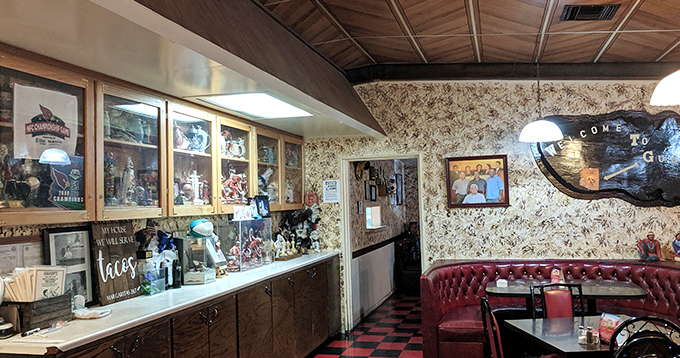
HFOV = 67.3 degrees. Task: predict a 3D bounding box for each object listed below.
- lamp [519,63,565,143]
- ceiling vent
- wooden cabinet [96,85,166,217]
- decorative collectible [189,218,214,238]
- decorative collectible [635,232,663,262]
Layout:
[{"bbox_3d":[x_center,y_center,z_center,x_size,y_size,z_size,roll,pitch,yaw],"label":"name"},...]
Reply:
[{"bbox_3d":[2.007,-0.764,5.127,0.426,0.779,0.426,-3,-3,17],"label":"lamp"},{"bbox_3d":[2.076,-1.390,4.253,0.406,0.042,0.369,4,-1,18],"label":"ceiling vent"},{"bbox_3d":[-1.616,-0.173,3.679,0.322,0.915,0.728,-3,-3,17],"label":"wooden cabinet"},{"bbox_3d":[-1.176,0.410,4.303,0.172,0.166,0.260,-3,-3,17],"label":"decorative collectible"},{"bbox_3d":[3.240,0.711,5.346,0.244,0.300,0.177,-3,-3,17],"label":"decorative collectible"}]

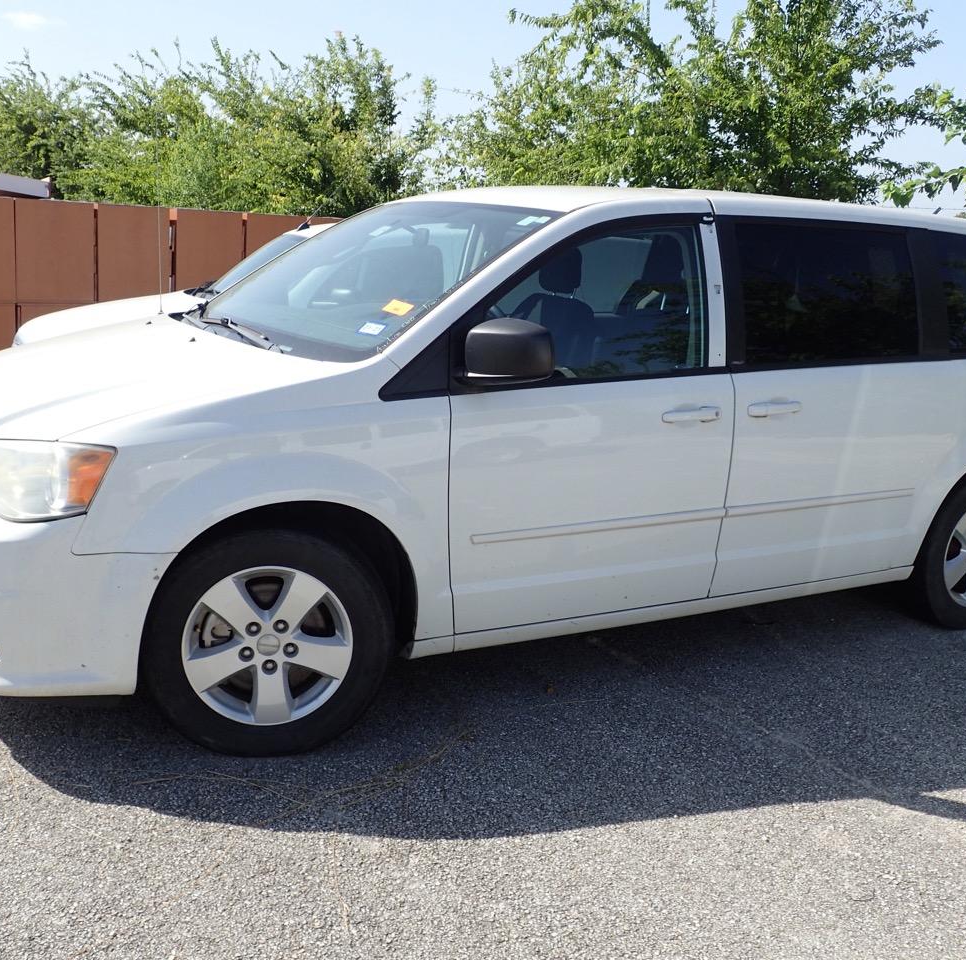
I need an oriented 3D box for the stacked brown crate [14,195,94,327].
[{"bbox_3d":[-3.397,-1.386,8.529,0.594,1.493,0.583,-8,18,-42],"label":"stacked brown crate"}]

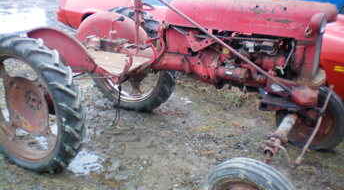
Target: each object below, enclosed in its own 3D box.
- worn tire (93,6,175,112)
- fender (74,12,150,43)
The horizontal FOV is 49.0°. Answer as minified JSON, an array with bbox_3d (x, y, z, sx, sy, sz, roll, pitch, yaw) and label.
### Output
[{"bbox_3d":[-0.419,-0.329,3.737,1.030,1.030,0.208,11,25,30],"label":"worn tire"},{"bbox_3d":[-0.544,-0.571,3.443,0.842,0.366,0.139,11,25,30],"label":"fender"}]

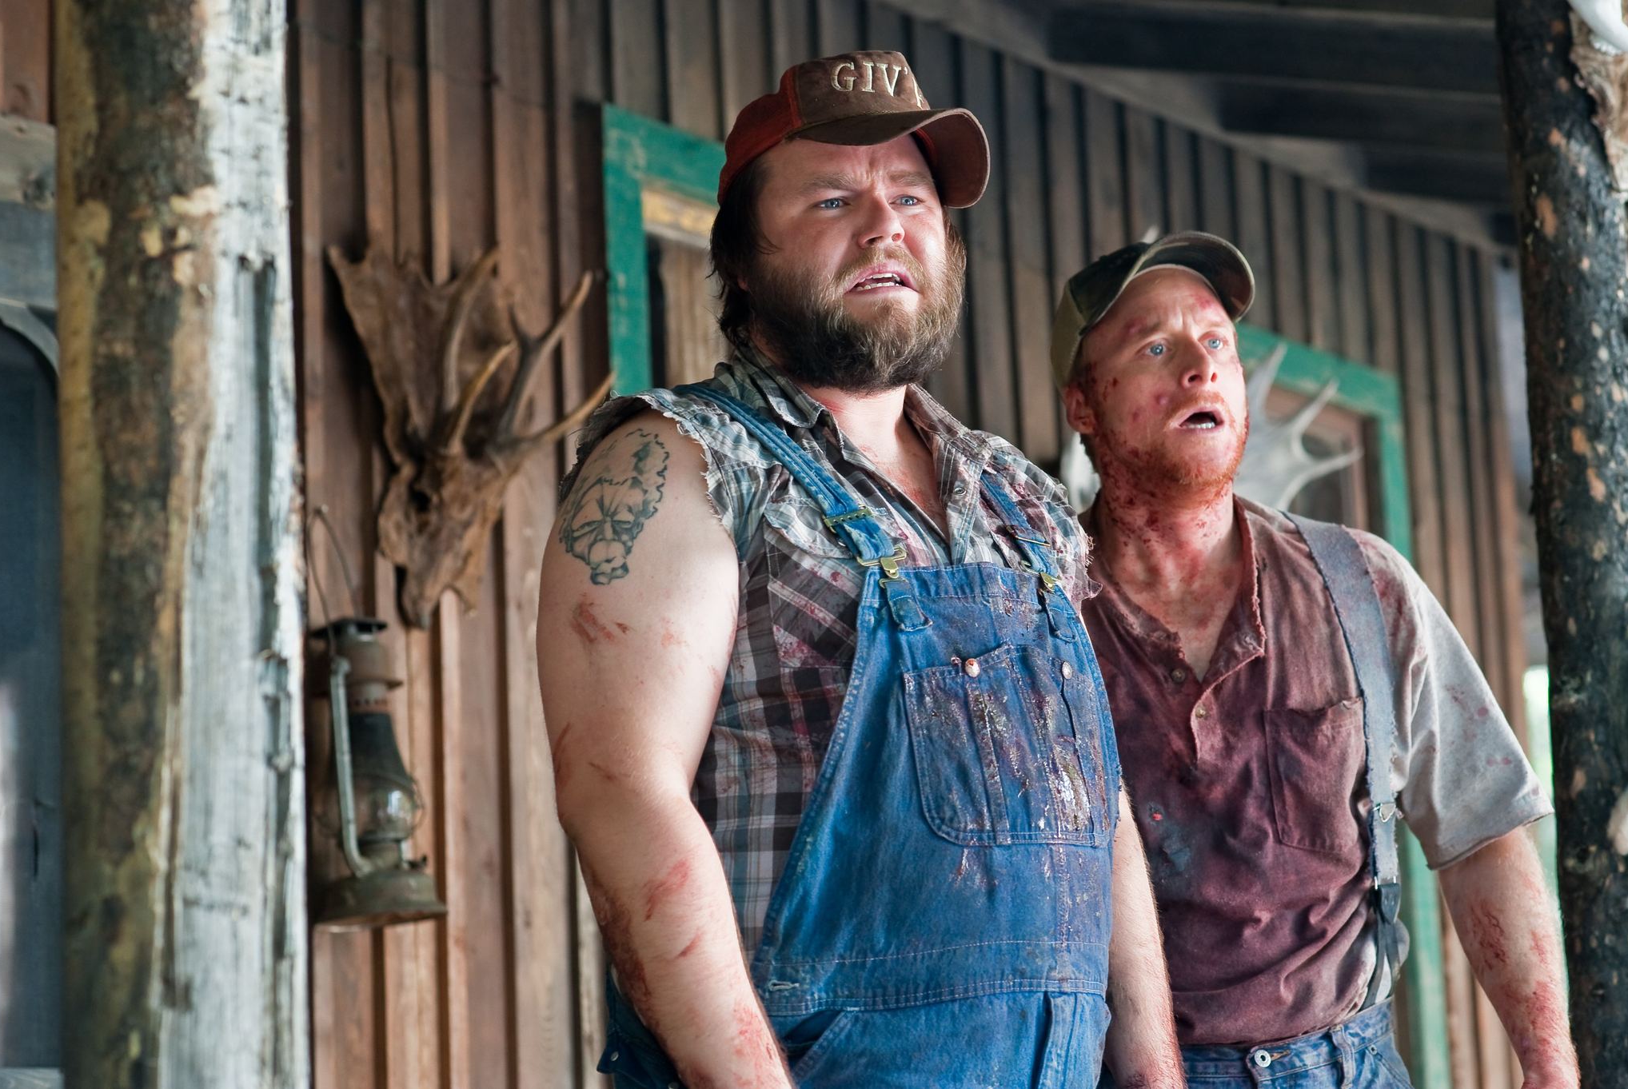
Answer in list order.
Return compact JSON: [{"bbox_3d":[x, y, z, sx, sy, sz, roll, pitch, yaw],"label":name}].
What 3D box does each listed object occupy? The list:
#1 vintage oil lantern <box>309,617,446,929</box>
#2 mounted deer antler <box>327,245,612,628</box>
[{"bbox_3d":[-0.481,0.249,4.206,0.150,0.330,0.150,-4,-11,-1],"label":"vintage oil lantern"},{"bbox_3d":[-0.386,-0.116,4.373,0.220,0.410,0.360,-11,-14,35],"label":"mounted deer antler"}]

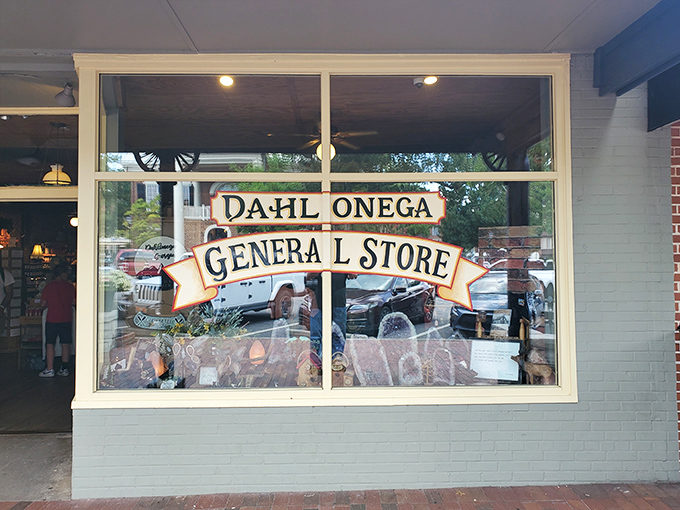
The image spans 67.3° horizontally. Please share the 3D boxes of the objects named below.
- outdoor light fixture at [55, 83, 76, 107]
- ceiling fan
[{"bbox_3d":[-2.000,-1.165,3.730,0.160,0.190,0.170,1,-3,-38],"label":"outdoor light fixture"},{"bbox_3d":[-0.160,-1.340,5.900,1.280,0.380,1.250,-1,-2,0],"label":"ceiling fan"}]

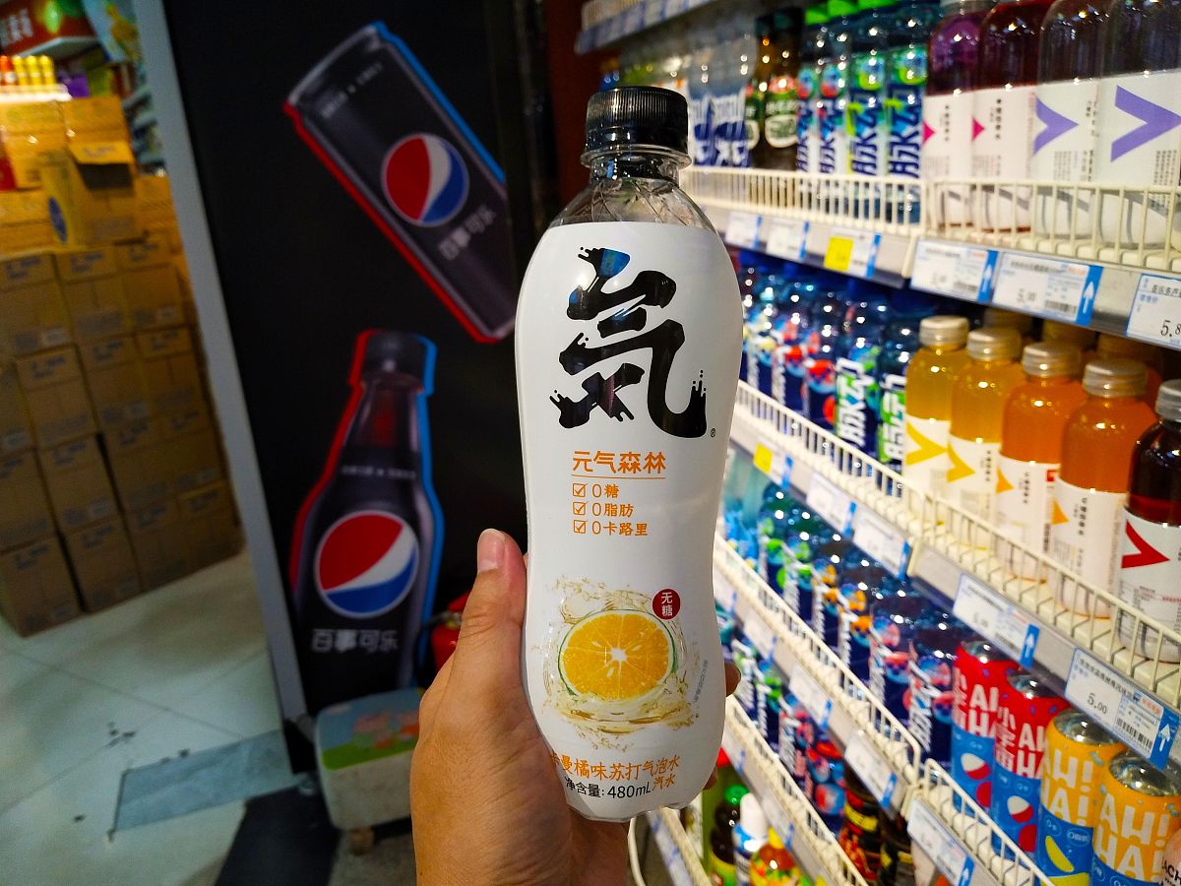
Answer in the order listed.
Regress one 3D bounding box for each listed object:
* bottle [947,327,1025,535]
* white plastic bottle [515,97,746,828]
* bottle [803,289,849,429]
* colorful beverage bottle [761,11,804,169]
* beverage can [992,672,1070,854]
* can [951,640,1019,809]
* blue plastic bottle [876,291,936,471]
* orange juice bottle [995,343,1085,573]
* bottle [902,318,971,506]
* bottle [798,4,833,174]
[{"bbox_3d":[0.362,-0.003,0.804,0.067,0.193,0.067,-10,19,-11],"label":"bottle"},{"bbox_3d":[0.013,0.004,0.275,0.067,0.213,0.067,1,7,5],"label":"white plastic bottle"},{"bbox_3d":[0.289,-0.086,1.085,0.067,0.197,0.067,-9,20,-14],"label":"bottle"},{"bbox_3d":[0.241,-0.399,1.056,0.067,0.216,0.067,-10,19,-11],"label":"colorful beverage bottle"},{"bbox_3d":[0.407,0.296,0.821,0.058,0.162,0.058,-6,18,2],"label":"beverage can"},{"bbox_3d":[0.385,0.277,0.859,0.059,0.174,0.059,-3,19,1],"label":"can"},{"bbox_3d":[0.348,-0.054,0.967,0.068,0.222,0.068,-15,21,-28],"label":"blue plastic bottle"},{"bbox_3d":[0.379,0.016,0.741,0.067,0.193,0.067,-10,19,-11],"label":"orange juice bottle"},{"bbox_3d":[0.348,-0.022,0.889,0.063,0.201,0.063,-9,20,-14],"label":"bottle"},{"bbox_3d":[0.261,-0.372,0.982,0.068,0.212,0.068,-10,19,-11],"label":"bottle"}]

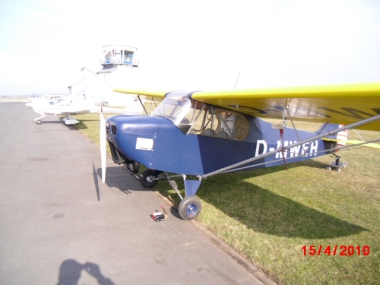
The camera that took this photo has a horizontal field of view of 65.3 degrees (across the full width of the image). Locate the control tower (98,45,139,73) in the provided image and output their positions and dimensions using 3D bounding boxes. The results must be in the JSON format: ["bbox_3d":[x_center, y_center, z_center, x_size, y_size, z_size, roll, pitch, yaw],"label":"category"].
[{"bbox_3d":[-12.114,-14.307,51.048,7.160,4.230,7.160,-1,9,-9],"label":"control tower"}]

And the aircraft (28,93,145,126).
[{"bbox_3d":[-6.450,-2.308,19.070,7.250,2.100,10.300,-5,10,-27],"label":"aircraft"}]

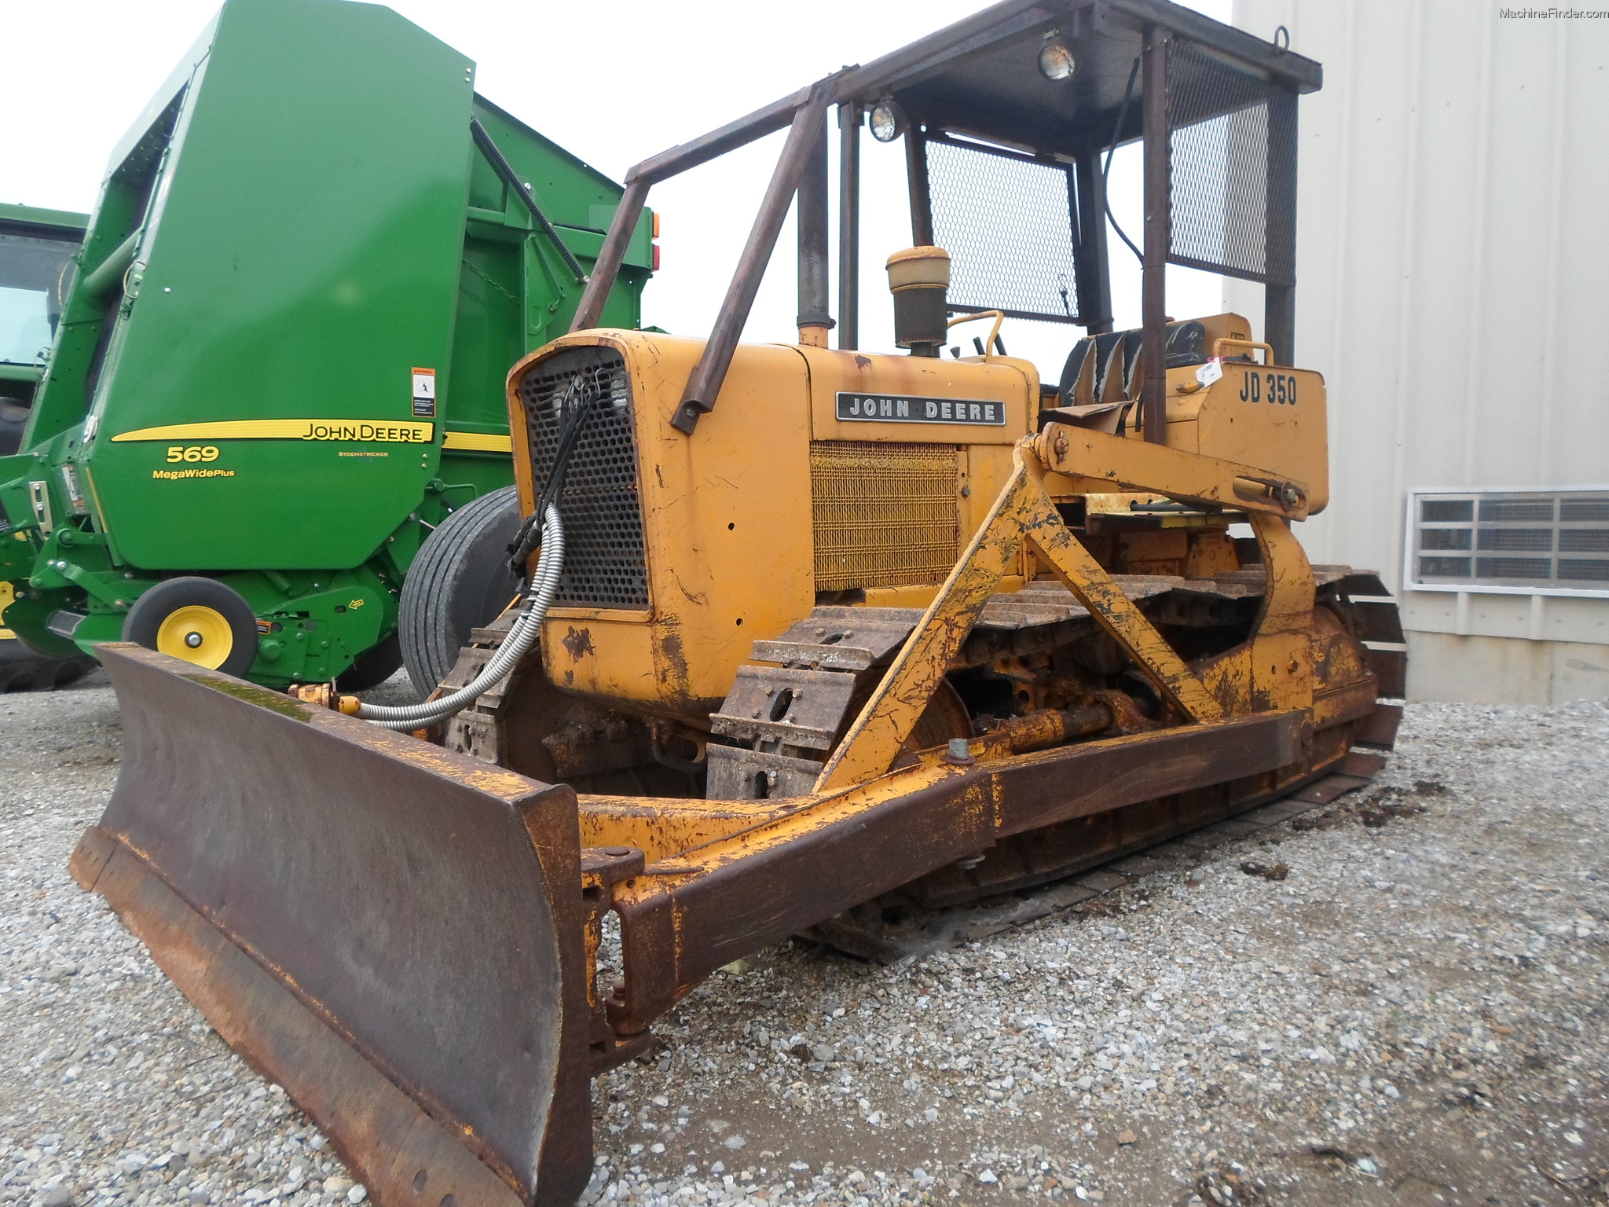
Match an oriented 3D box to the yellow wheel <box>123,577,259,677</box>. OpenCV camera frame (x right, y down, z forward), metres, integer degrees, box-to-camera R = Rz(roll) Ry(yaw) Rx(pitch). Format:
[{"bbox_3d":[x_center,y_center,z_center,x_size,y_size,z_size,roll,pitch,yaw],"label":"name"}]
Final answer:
[{"bbox_3d":[-1.917,0.115,3.630,0.400,0.400,0.160,-5,6,-38],"label":"yellow wheel"}]

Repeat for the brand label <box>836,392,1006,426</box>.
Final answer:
[{"bbox_3d":[0.310,-0.488,2.946,0.630,0.065,0.012,-5,6,-42],"label":"brand label"}]

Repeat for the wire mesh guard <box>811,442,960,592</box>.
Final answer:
[{"bbox_3d":[0.212,-0.216,2.889,0.515,0.349,0.020,-5,6,-42],"label":"wire mesh guard"}]

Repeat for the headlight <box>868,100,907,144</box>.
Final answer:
[{"bbox_3d":[0.273,-1.510,3.652,0.095,0.132,0.130,-5,6,-42],"label":"headlight"}]

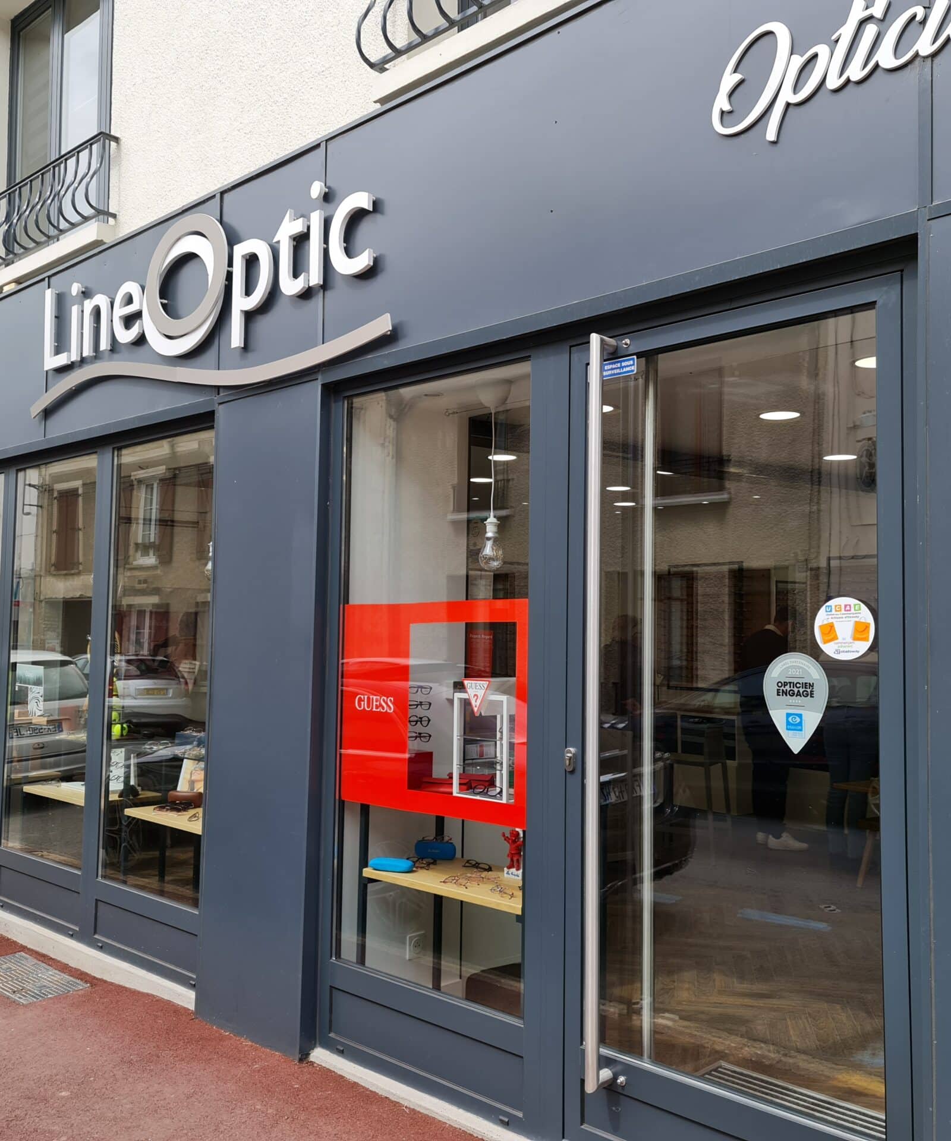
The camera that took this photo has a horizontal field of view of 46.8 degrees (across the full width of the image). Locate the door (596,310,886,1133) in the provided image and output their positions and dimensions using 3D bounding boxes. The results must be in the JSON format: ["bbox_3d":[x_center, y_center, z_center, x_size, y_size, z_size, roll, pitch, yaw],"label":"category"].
[{"bbox_3d":[0.604,0.332,2.788,0.865,1.910,0.060,-3,-5,44],"label":"door"}]

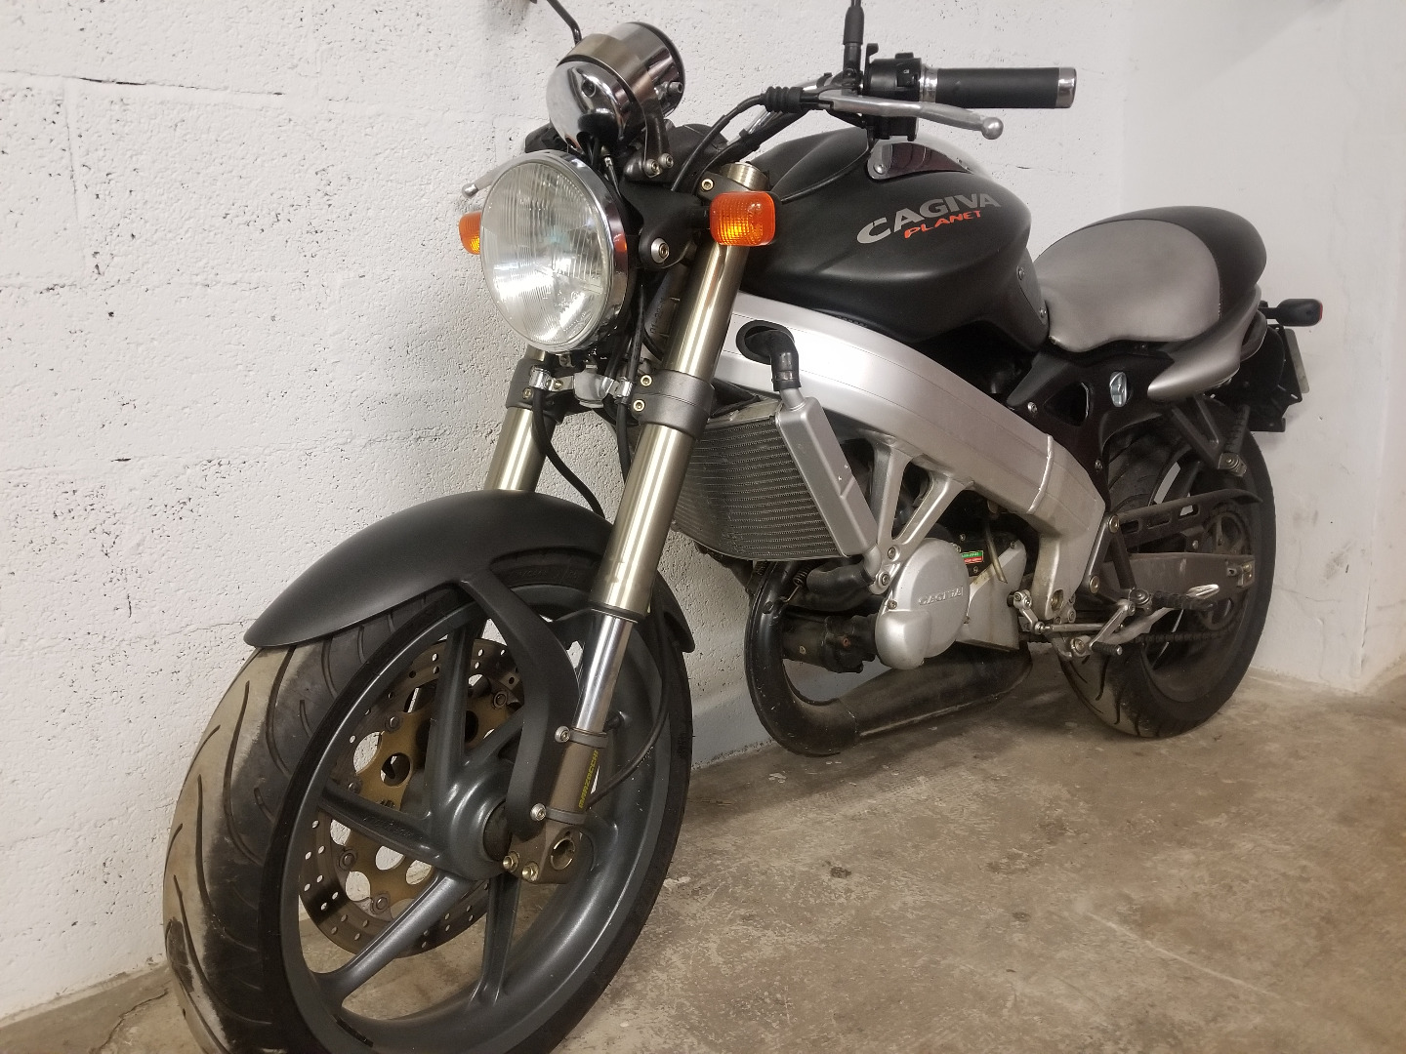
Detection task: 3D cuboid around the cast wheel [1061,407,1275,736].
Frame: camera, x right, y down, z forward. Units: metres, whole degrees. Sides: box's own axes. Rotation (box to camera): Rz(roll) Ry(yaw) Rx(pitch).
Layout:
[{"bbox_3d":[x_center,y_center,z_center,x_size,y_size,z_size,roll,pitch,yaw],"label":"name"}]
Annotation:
[{"bbox_3d":[0.835,0.066,1.899,0.610,0.610,0.150,-11,13,-39],"label":"cast wheel"}]

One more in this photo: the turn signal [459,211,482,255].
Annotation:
[{"bbox_3d":[-0.231,-0.324,1.162,0.062,0.048,0.052,10,16,38],"label":"turn signal"}]

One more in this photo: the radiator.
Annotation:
[{"bbox_3d":[0.022,-0.053,1.190,0.080,0.180,0.300,-40,28,-30],"label":"radiator"}]

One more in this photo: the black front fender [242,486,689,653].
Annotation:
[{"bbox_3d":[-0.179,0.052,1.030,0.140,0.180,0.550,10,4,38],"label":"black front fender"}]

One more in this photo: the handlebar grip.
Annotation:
[{"bbox_3d":[0.267,-0.398,0.957,0.134,0.037,0.037,8,13,17],"label":"handlebar grip"}]

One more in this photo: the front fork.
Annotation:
[{"bbox_3d":[-0.132,-0.030,1.071,0.260,0.730,0.120,10,-9,38],"label":"front fork"}]

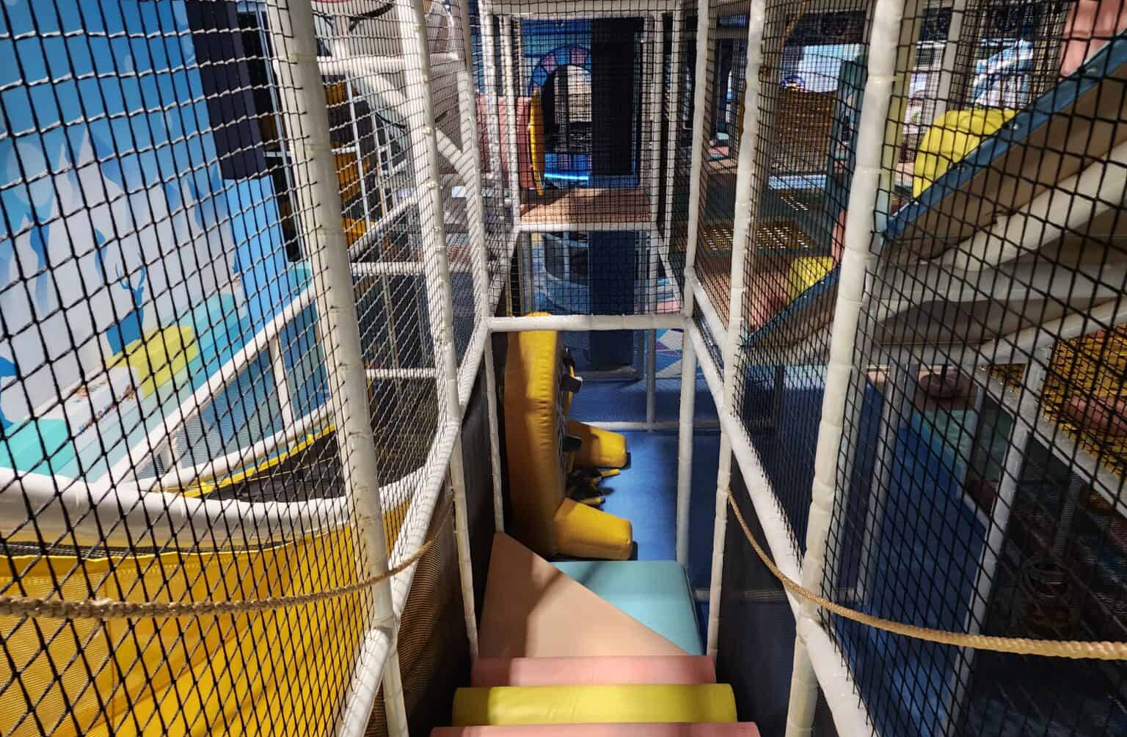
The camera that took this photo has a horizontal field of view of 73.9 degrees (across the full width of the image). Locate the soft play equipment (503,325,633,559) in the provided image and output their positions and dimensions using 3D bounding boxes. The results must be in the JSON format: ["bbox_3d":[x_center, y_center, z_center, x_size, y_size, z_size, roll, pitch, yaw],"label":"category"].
[{"bbox_3d":[0.069,0.363,6.126,0.900,1.640,1.660,-1,22,2],"label":"soft play equipment"}]

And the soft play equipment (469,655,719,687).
[{"bbox_3d":[0.139,1.538,3.558,1.150,0.240,0.390,-1,22,2],"label":"soft play equipment"}]

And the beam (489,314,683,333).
[{"bbox_3d":[0.145,-0.270,4.451,1.130,0.085,0.085,-1,22,2],"label":"beam"}]

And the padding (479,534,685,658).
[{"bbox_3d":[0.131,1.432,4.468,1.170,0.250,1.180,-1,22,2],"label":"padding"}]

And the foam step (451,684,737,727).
[{"bbox_3d":[0.123,1.483,3.065,1.150,0.240,0.390,-1,22,2],"label":"foam step"}]

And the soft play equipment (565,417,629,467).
[{"bbox_3d":[0.294,0.699,6.997,0.560,0.340,0.310,-1,22,2],"label":"soft play equipment"}]

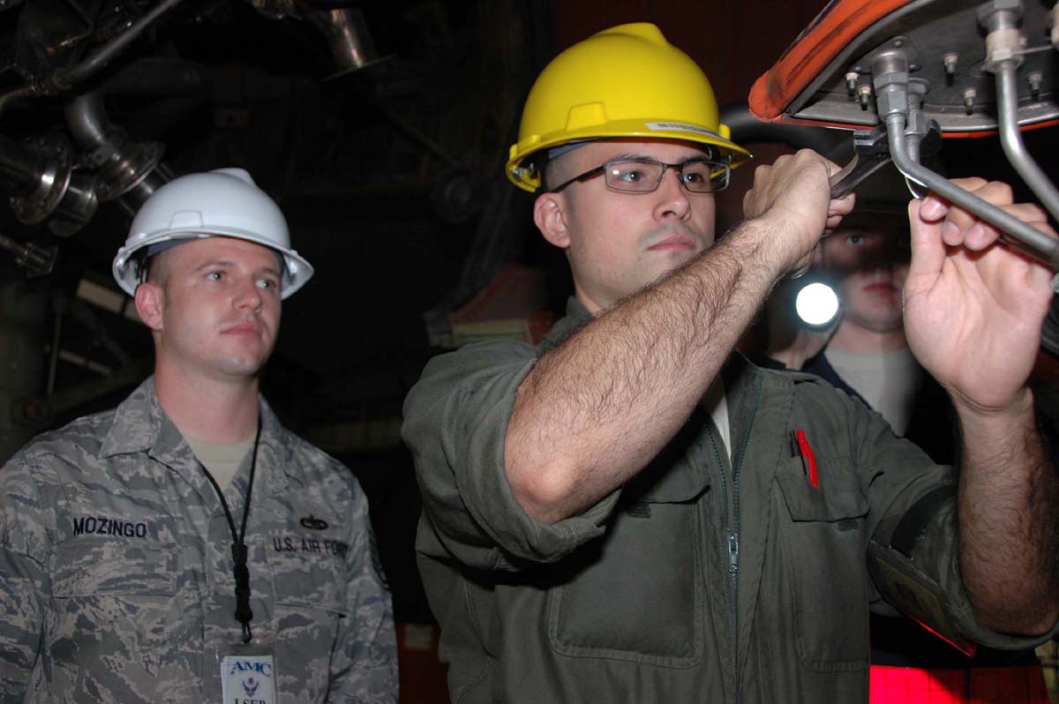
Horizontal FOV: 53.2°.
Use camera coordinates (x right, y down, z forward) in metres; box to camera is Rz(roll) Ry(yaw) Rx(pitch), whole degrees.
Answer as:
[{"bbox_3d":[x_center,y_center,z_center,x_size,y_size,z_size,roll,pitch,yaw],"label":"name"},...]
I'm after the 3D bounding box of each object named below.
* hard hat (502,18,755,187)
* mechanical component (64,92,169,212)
[{"bbox_3d":[0.097,-0.251,1.075,0.226,0.168,0.280,1,-8,-32],"label":"hard hat"},{"bbox_3d":[-0.801,-0.387,2.050,0.200,0.230,0.200,2,3,30],"label":"mechanical component"}]

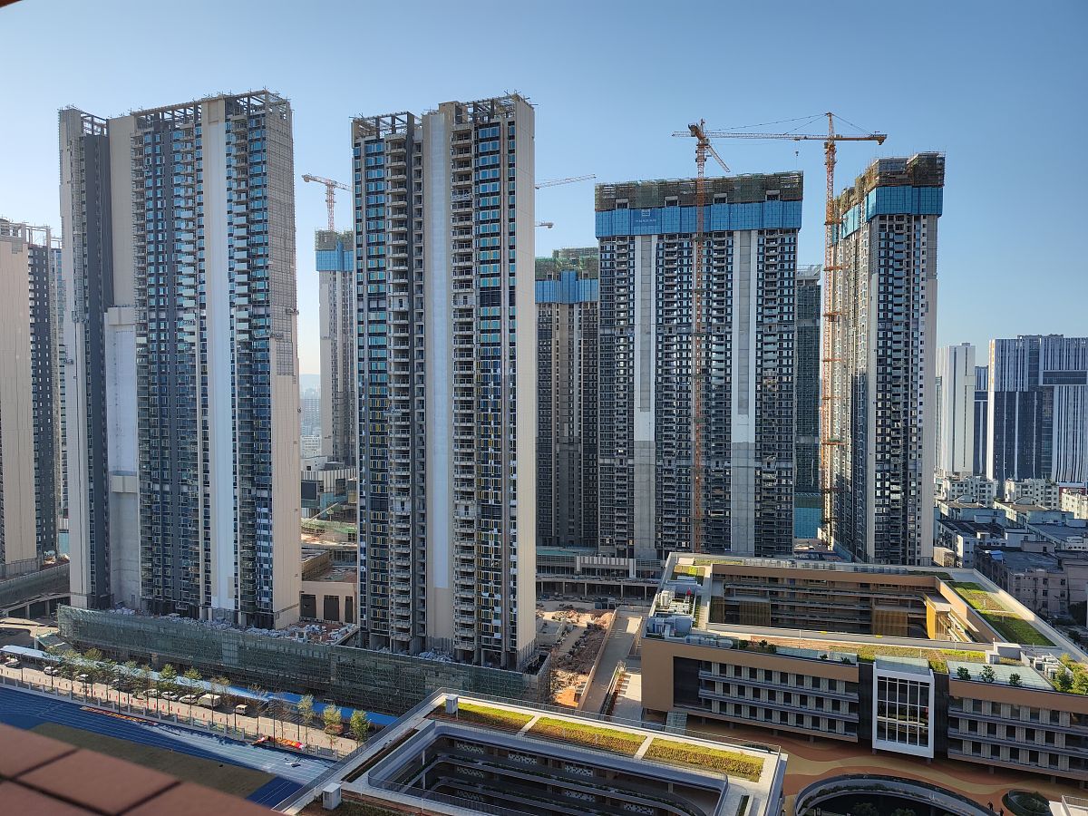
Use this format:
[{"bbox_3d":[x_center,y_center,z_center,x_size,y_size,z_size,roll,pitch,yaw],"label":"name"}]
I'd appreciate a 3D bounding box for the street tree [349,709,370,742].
[{"bbox_3d":[-40.410,70.790,164.740,4.200,9.600,4.200,1,2,21],"label":"street tree"}]

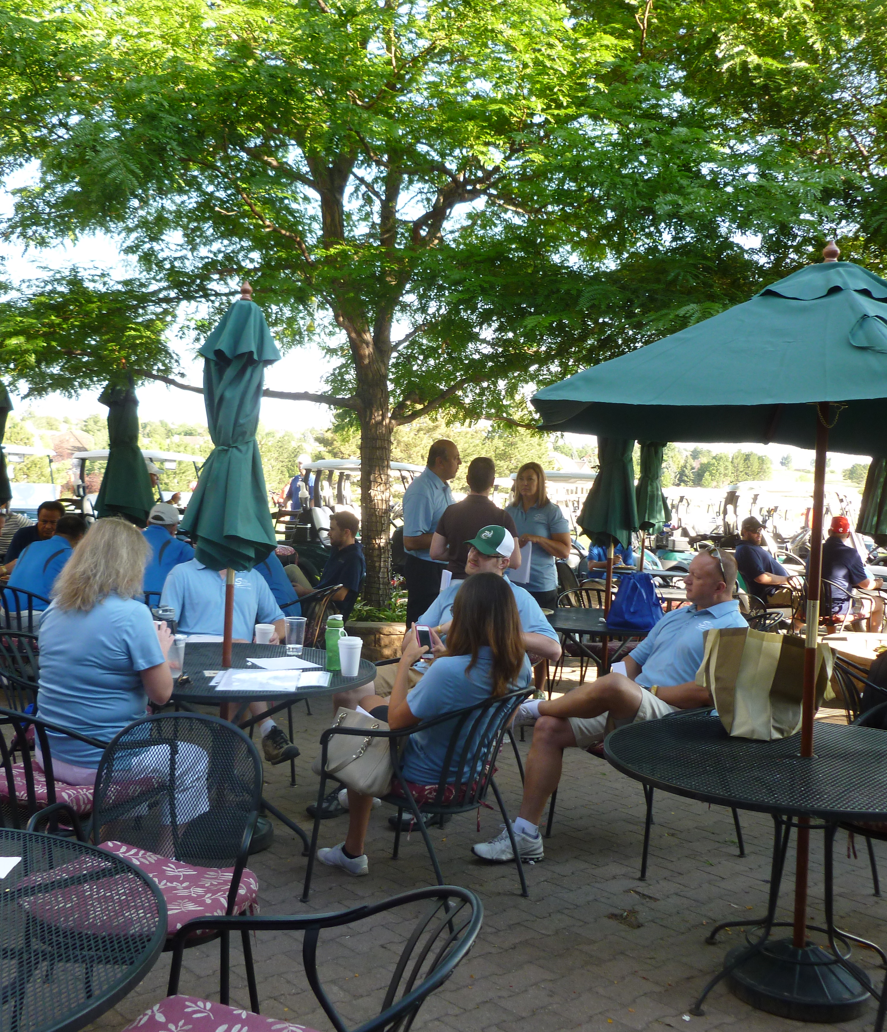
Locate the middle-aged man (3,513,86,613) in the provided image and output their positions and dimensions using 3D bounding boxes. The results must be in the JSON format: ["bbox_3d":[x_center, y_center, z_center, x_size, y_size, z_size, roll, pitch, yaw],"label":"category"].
[{"bbox_3d":[-2.687,0.602,7.716,0.600,1.250,0.850,3,1,33],"label":"middle-aged man"}]

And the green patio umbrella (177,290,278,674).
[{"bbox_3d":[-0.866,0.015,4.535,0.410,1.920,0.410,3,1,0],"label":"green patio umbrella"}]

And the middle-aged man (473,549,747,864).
[{"bbox_3d":[0.720,0.771,4.737,1.150,1.260,0.650,1,1,-28],"label":"middle-aged man"}]

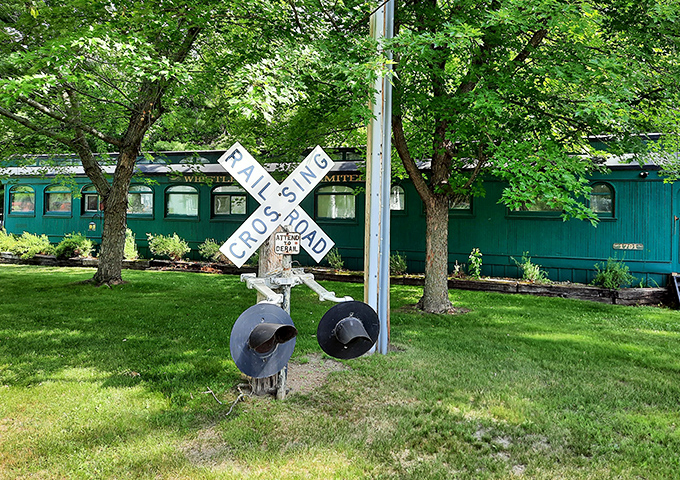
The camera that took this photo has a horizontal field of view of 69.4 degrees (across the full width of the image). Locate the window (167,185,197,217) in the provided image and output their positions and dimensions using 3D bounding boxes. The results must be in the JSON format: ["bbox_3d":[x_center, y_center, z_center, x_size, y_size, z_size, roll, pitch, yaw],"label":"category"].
[{"bbox_3d":[-4.499,-1.085,14.044,1.139,0.940,0.120,2,2,19],"label":"window"}]

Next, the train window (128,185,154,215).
[{"bbox_3d":[-5.963,-1.154,14.551,1.187,0.944,0.120,2,2,19],"label":"train window"}]

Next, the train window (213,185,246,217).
[{"bbox_3d":[-3.036,-1.046,13.537,1.137,0.906,0.120,2,2,19],"label":"train window"}]

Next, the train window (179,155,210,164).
[{"bbox_3d":[-4.342,-2.397,14.688,1.128,0.253,0.100,2,2,19],"label":"train window"}]

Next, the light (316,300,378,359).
[{"bbox_3d":[0.088,0.765,3.998,0.530,0.530,0.350,1,13,-11],"label":"light"}]

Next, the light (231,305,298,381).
[{"bbox_3d":[-0.496,0.707,3.420,0.530,0.530,0.350,0,-3,-37],"label":"light"}]

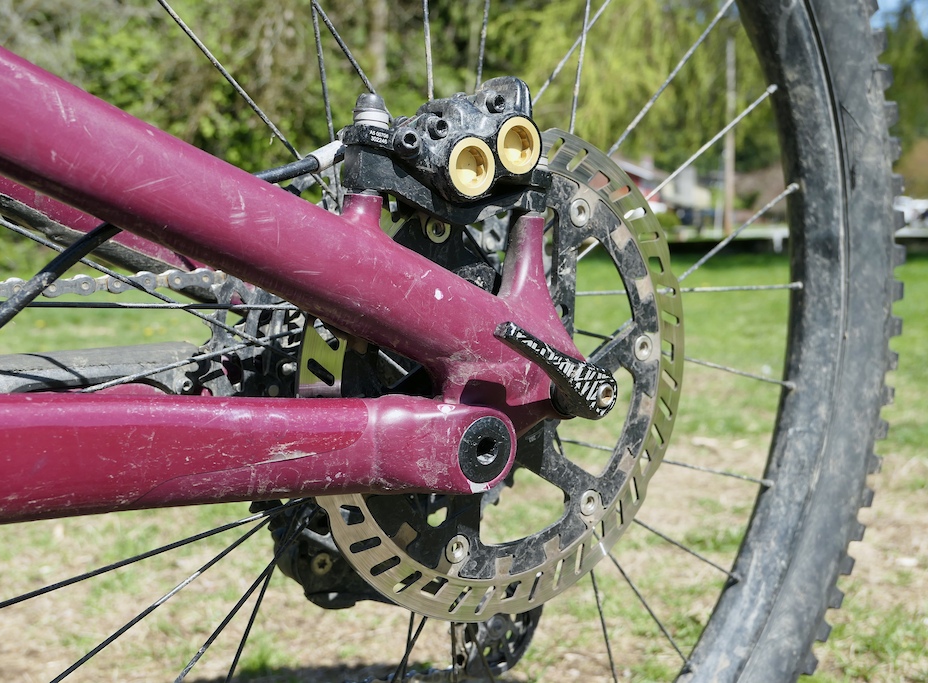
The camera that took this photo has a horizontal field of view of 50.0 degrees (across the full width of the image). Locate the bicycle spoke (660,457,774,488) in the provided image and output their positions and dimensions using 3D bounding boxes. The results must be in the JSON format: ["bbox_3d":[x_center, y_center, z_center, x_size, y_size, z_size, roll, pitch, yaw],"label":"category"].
[{"bbox_3d":[0.083,0.060,0.544,0.287,0.002,0.002,15,-2,-34],"label":"bicycle spoke"}]

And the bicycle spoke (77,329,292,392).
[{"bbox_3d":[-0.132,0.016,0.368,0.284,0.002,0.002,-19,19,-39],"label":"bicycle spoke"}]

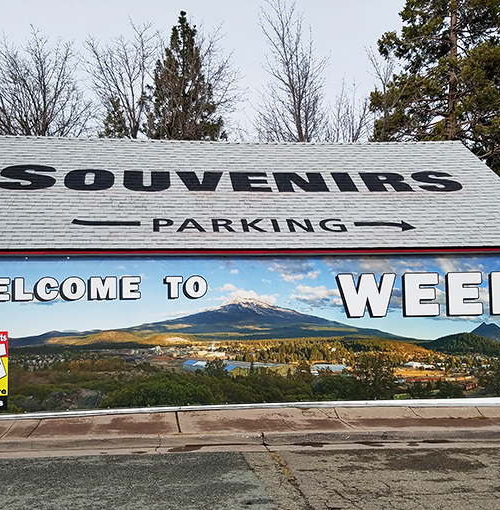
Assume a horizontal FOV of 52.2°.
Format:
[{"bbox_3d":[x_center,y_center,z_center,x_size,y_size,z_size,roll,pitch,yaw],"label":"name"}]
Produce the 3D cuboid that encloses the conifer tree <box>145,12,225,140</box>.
[{"bbox_3d":[-2.782,-4.054,21.700,4.200,12.800,4.200,-1,-3,0],"label":"conifer tree"}]

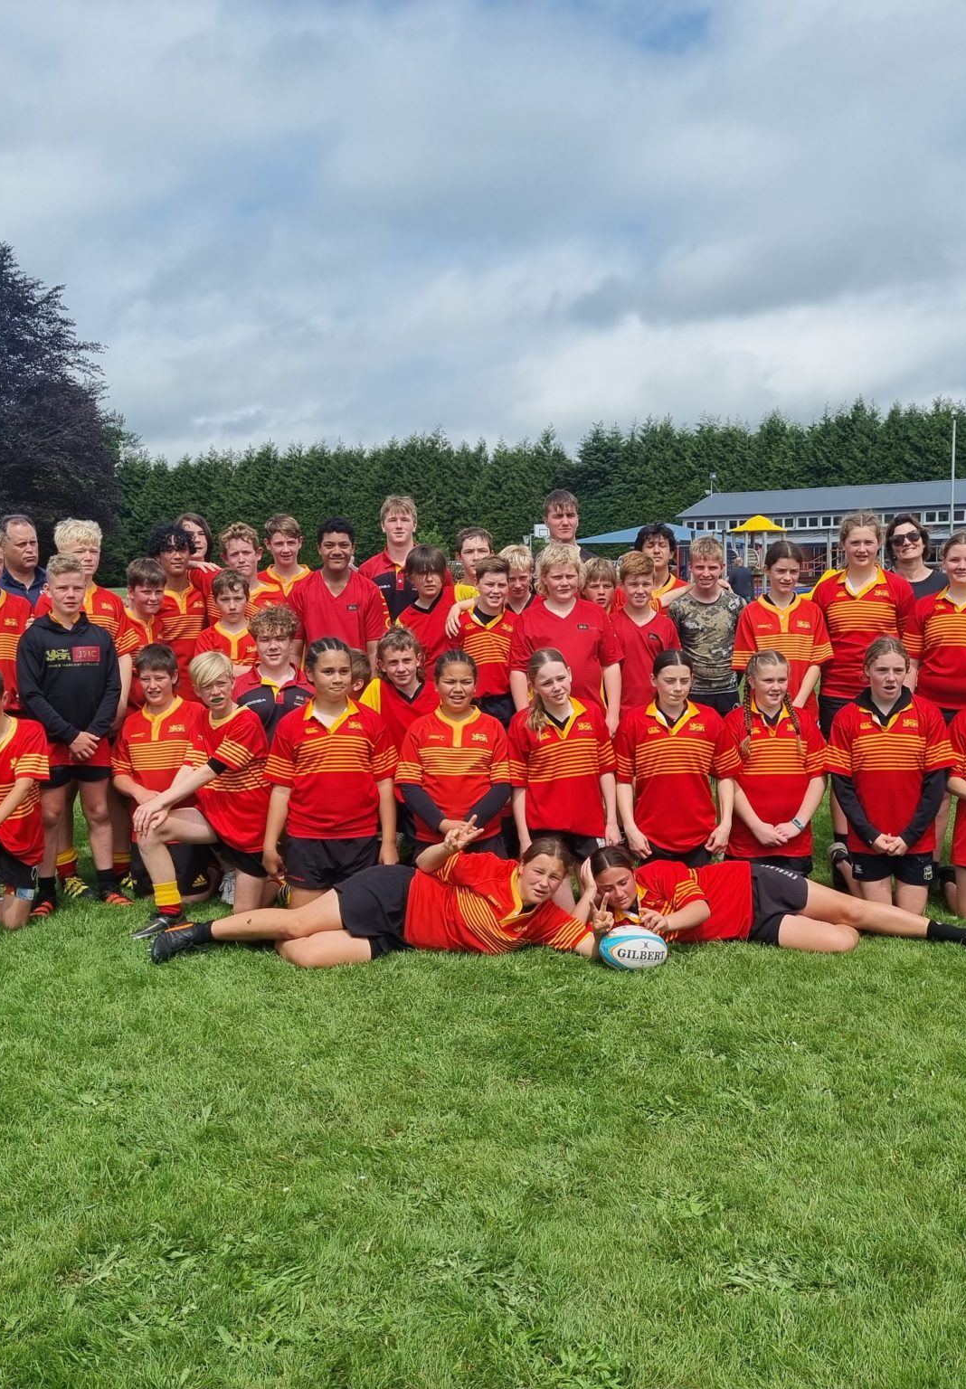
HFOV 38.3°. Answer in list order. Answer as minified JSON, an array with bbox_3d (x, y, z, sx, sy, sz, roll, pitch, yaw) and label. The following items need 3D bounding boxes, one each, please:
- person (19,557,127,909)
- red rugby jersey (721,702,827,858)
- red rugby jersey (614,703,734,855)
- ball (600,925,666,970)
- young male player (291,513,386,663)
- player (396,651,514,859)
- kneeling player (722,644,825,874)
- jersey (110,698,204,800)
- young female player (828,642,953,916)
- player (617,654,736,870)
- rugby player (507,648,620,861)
[{"bbox_3d":[-1.819,0.161,6.173,0.480,1.560,0.380,-2,6,-16],"label":"person"},{"bbox_3d":[1.334,0.385,6.338,0.500,0.730,0.300,0,6,4],"label":"red rugby jersey"},{"bbox_3d":[0.831,0.374,6.030,0.520,0.670,0.270,0,6,6],"label":"red rugby jersey"},{"bbox_3d":[0.562,0.927,5.235,0.270,0.175,0.185,-2,6,-12],"label":"ball"},{"bbox_3d":[-0.730,-0.028,7.080,0.520,1.740,0.350,-1,6,-6],"label":"young male player"},{"bbox_3d":[-0.124,0.364,6.130,0.510,1.120,0.500,0,6,-1],"label":"player"},{"bbox_3d":[1.272,0.365,6.100,0.470,1.110,0.500,1,6,10],"label":"kneeling player"},{"bbox_3d":[-1.441,0.343,6.200,0.460,0.640,0.270,-1,6,-11],"label":"jersey"},{"bbox_3d":[1.773,0.321,6.122,0.540,1.180,0.620,0,6,6],"label":"young female player"},{"bbox_3d":[0.828,0.347,5.969,0.480,1.113,0.580,0,6,8],"label":"player"},{"bbox_3d":[0.354,0.362,6.130,0.480,1.120,0.500,0,6,5],"label":"rugby player"}]

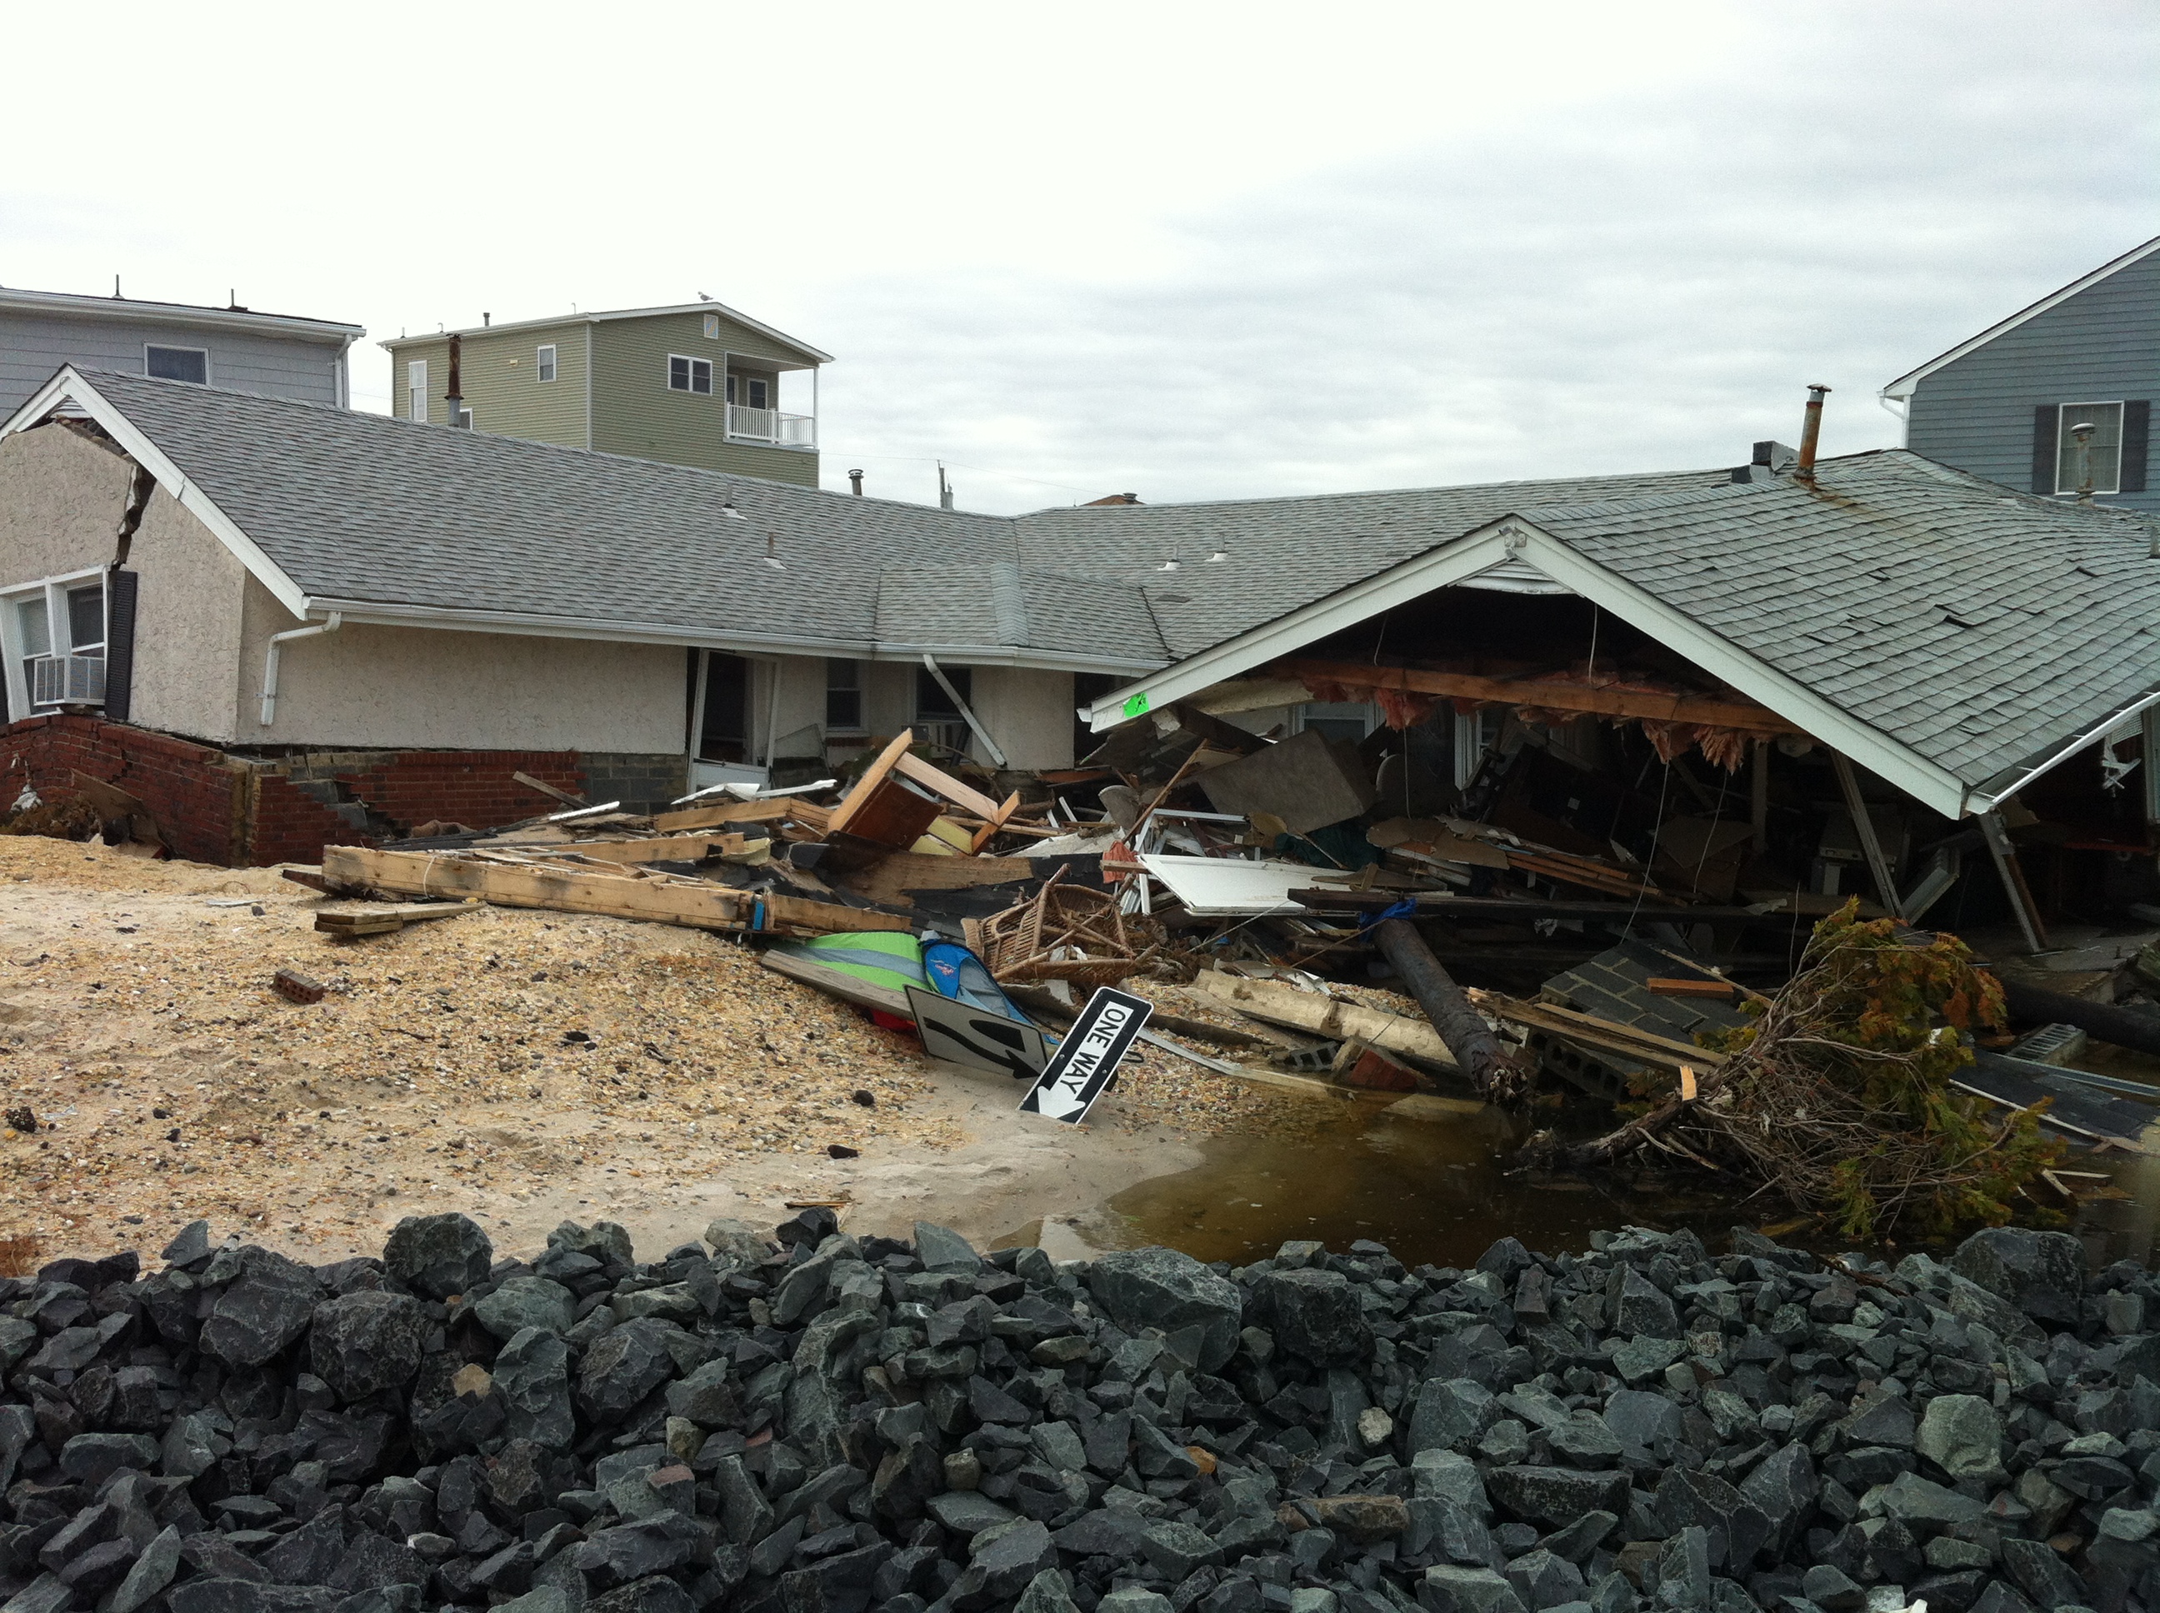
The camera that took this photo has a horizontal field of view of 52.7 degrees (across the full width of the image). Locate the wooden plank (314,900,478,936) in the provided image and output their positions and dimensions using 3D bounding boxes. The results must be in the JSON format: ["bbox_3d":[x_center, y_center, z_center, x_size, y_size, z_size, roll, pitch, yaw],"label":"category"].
[{"bbox_3d":[-3.395,0.544,10.838,0.750,0.085,0.220,-5,7,-44],"label":"wooden plank"}]

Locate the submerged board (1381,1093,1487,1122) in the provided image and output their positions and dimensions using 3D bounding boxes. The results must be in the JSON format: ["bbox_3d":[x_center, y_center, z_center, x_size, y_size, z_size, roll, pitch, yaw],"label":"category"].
[{"bbox_3d":[1.795,1.540,11.072,0.470,0.040,0.420,3,4,22],"label":"submerged board"}]

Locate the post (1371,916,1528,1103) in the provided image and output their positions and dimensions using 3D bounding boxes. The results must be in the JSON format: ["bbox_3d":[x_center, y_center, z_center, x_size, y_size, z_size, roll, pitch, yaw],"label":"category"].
[{"bbox_3d":[2.000,1.056,12.175,0.235,0.235,2.281,0,18,-8],"label":"post"}]

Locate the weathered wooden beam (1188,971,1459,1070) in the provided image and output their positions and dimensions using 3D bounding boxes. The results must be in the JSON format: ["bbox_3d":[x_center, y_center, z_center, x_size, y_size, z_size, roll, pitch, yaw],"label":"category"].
[{"bbox_3d":[1.337,1.159,11.875,1.558,0.190,0.150,11,7,17],"label":"weathered wooden beam"}]

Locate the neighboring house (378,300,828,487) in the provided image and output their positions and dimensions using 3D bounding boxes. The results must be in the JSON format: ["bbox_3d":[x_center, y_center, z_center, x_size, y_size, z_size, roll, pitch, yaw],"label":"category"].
[{"bbox_3d":[-13.818,-8.613,63.680,9.082,11.473,9.187,4,5,37],"label":"neighboring house"}]

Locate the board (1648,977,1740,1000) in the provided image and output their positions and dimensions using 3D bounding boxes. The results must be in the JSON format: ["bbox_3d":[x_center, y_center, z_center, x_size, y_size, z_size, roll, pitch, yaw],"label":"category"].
[{"bbox_3d":[3.207,0.948,11.400,0.443,0.040,0.089,5,26,0],"label":"board"}]

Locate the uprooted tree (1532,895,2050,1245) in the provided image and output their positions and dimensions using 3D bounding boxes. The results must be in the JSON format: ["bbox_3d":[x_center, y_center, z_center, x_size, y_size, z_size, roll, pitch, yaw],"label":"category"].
[{"bbox_3d":[3.106,1.150,9.500,2.300,1.220,1.350,2,4,18],"label":"uprooted tree"}]

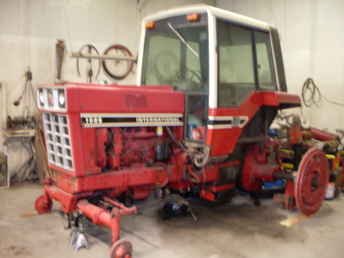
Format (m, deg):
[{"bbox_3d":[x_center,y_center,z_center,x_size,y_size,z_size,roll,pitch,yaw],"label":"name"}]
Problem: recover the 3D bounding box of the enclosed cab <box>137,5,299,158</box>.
[{"bbox_3d":[0.670,-0.614,5.282,1.869,1.688,1.478,-2,6,-41],"label":"enclosed cab"}]

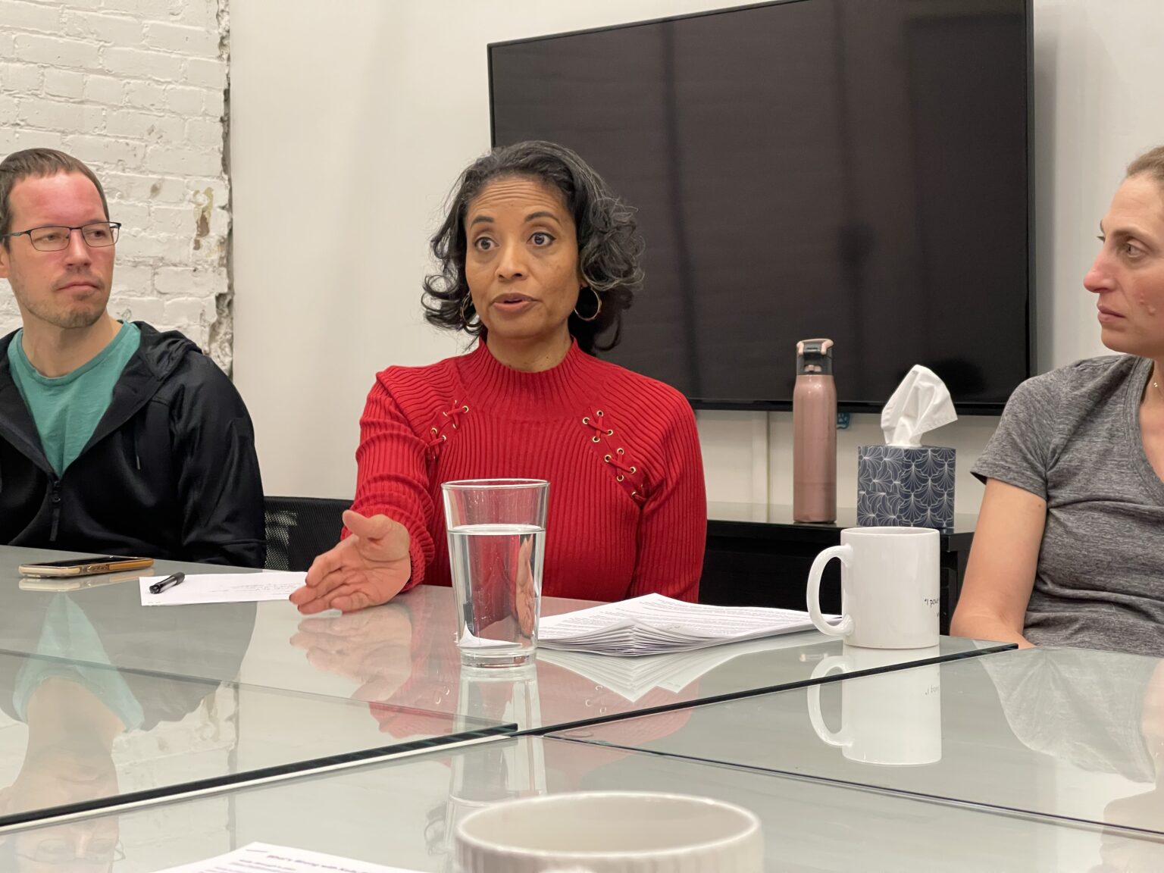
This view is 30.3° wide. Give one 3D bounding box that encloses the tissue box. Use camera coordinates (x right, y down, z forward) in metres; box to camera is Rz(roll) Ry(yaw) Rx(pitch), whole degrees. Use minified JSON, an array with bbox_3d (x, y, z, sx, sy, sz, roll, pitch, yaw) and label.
[{"bbox_3d":[0.507,0.080,3.370,0.107,0.123,0.107,-2,2,-31],"label":"tissue box"}]

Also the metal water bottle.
[{"bbox_3d":[0.374,-0.010,3.460,0.070,0.292,0.070,0,2,11],"label":"metal water bottle"}]

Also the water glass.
[{"bbox_3d":[-0.069,0.111,1.755,0.087,0.146,0.087,0,2,0],"label":"water glass"}]

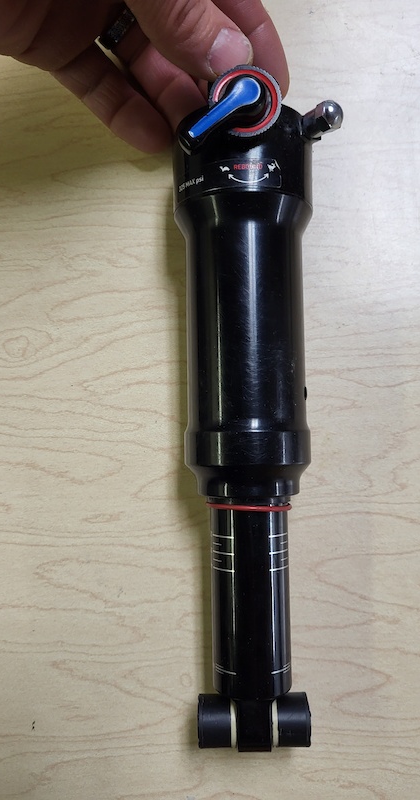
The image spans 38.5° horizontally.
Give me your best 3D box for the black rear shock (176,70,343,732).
[{"bbox_3d":[0.016,0.004,0.221,0.057,0.059,0.250,-1,90,0],"label":"black rear shock"}]

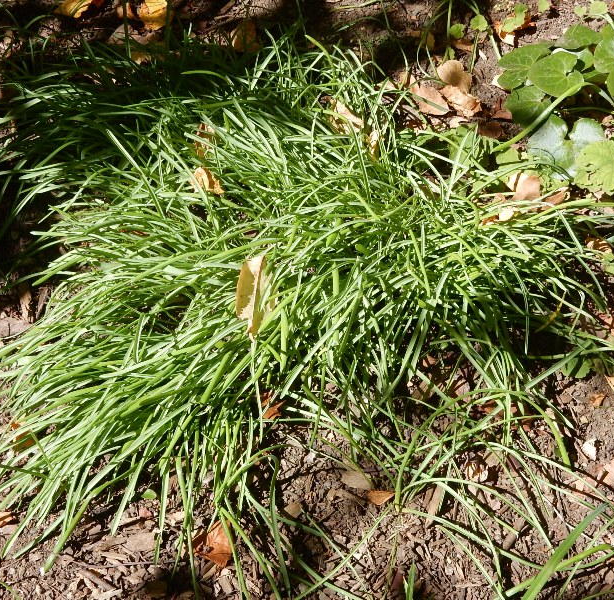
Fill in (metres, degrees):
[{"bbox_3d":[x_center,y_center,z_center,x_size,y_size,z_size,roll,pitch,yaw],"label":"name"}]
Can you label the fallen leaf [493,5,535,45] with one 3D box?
[{"bbox_3d":[0.294,-0.393,1.679,0.048,0.022,0.068,0,48,0],"label":"fallen leaf"}]

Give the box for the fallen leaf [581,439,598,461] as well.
[{"bbox_3d":[0.322,0.169,1.340,0.016,0.012,0.025,10,49,9],"label":"fallen leaf"}]

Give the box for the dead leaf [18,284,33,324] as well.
[{"bbox_3d":[-0.355,0.005,1.488,0.017,0.012,0.059,-10,51,-9],"label":"dead leaf"}]

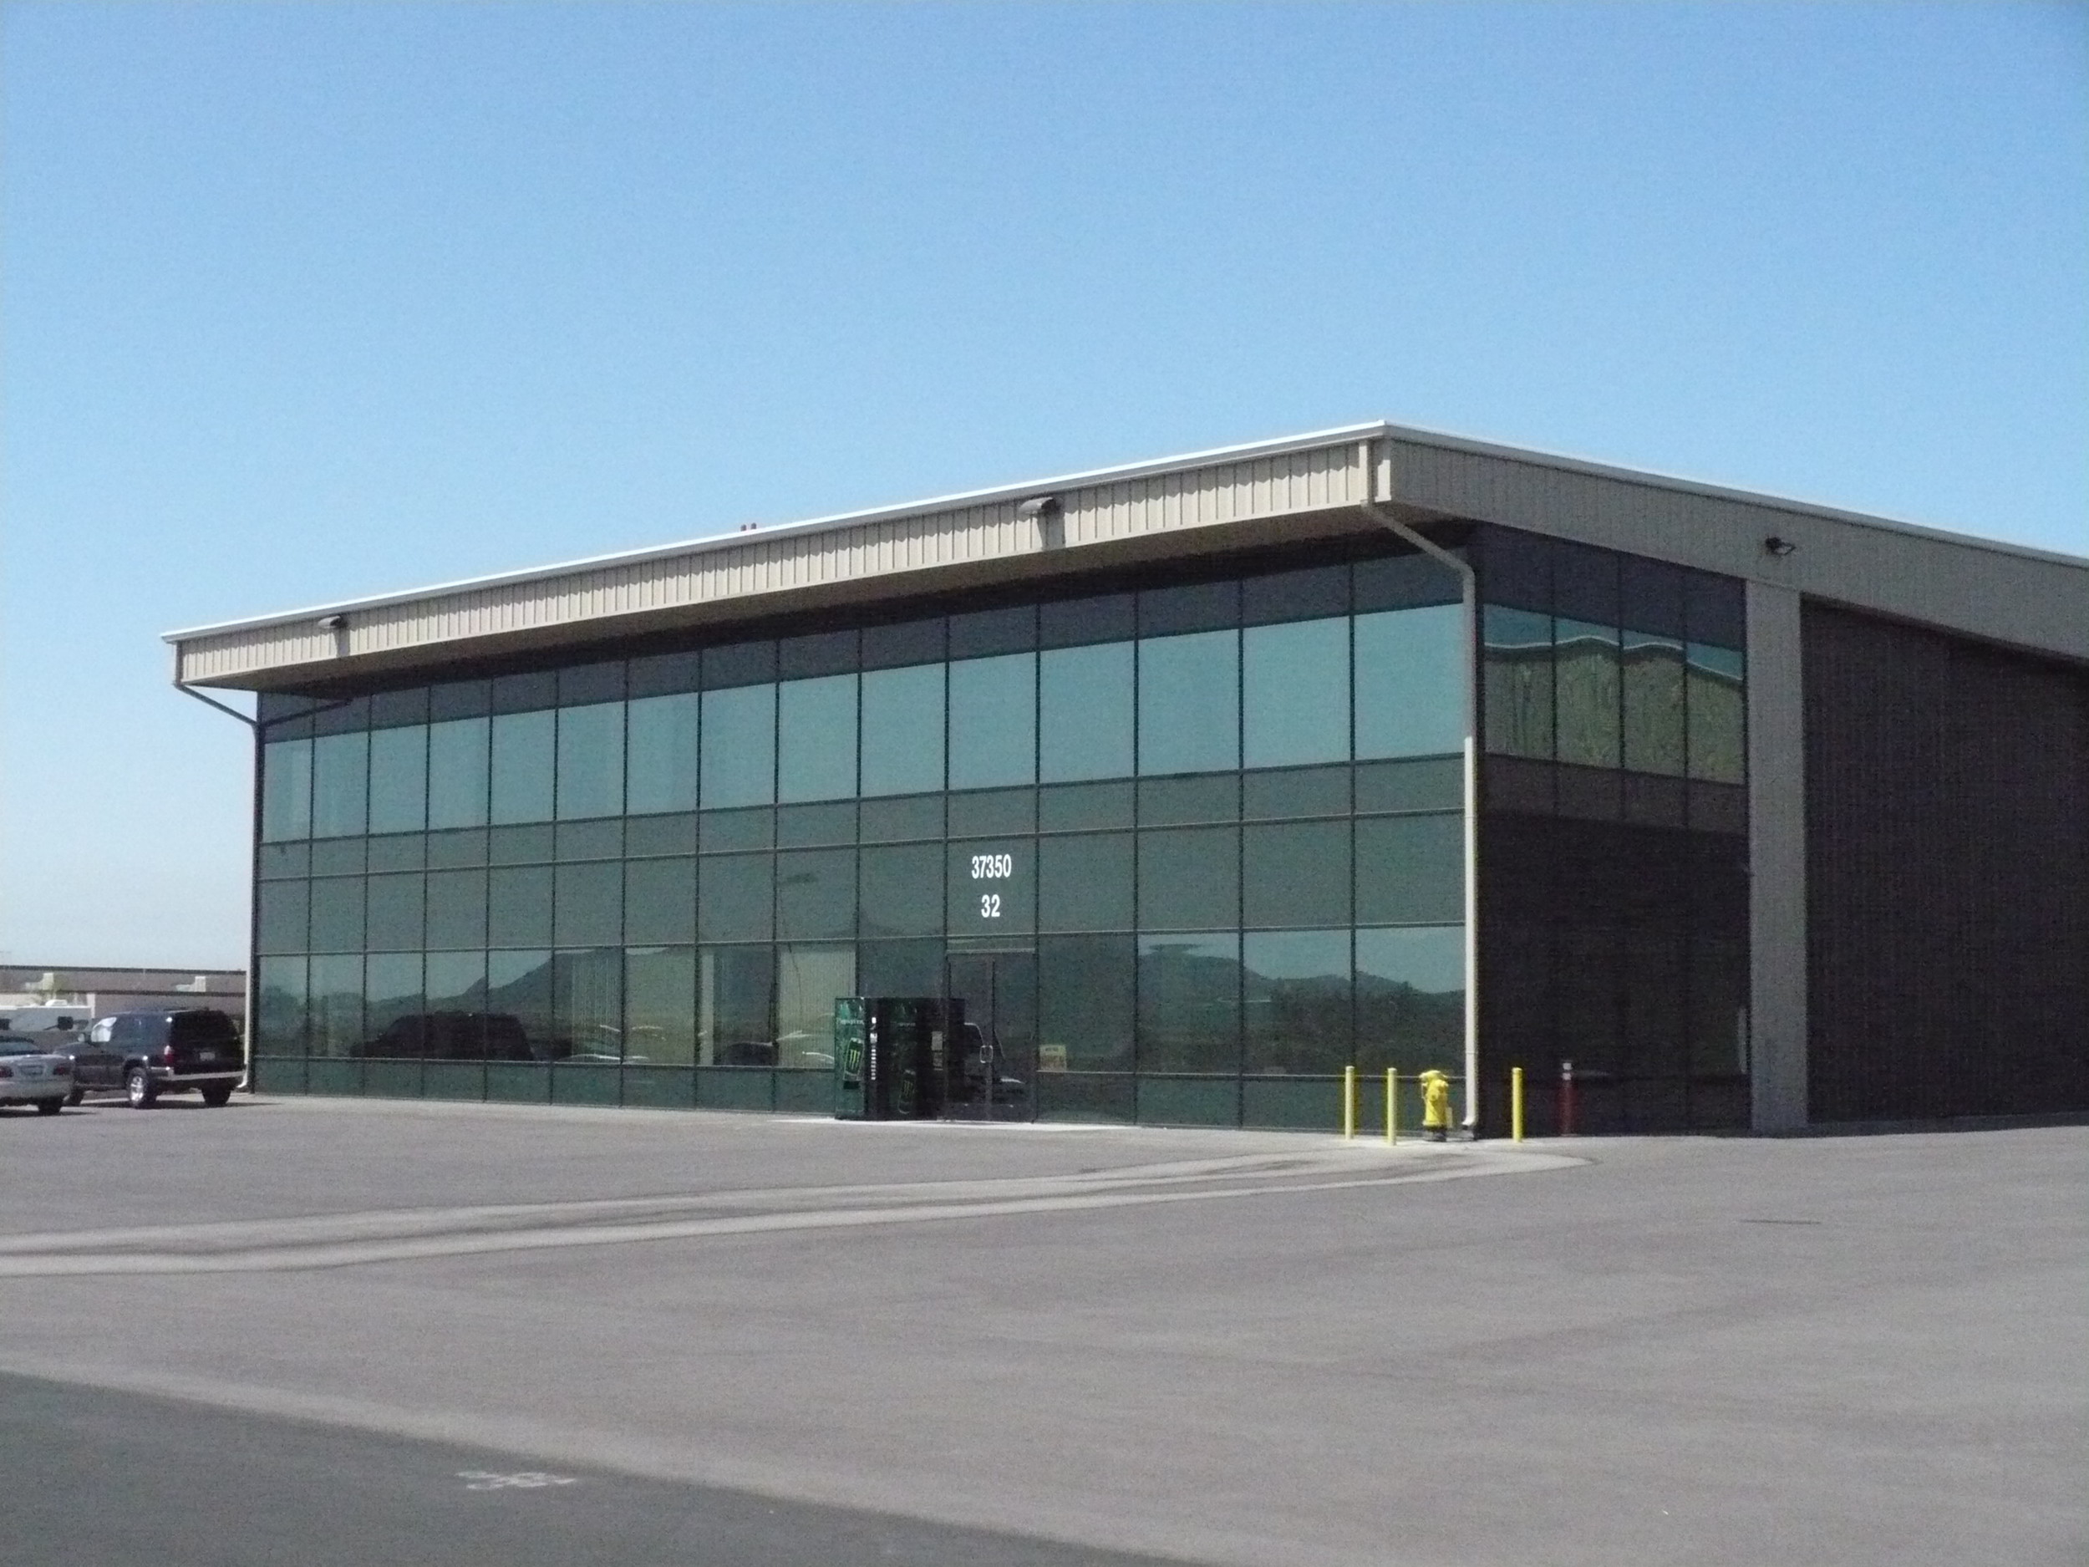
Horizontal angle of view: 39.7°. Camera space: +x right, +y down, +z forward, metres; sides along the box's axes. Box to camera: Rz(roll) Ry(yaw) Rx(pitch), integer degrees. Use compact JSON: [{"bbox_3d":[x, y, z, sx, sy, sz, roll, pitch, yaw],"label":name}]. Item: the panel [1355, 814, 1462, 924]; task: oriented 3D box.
[{"bbox_3d":[4.776,1.107,37.571,1.850,1.385,0.050,-4,-7,43],"label":"panel"}]

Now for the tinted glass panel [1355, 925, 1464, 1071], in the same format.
[{"bbox_3d":[4.722,2.802,37.078,1.786,1.899,0.050,-4,-7,43],"label":"tinted glass panel"}]

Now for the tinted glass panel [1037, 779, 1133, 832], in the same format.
[{"bbox_3d":[0.608,0.346,41.577,1.850,0.654,0.050,-4,-7,43],"label":"tinted glass panel"}]

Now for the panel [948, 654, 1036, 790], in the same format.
[{"bbox_3d":[-0.776,-0.881,42.610,1.824,1.873,0.050,-4,-7,43],"label":"panel"}]

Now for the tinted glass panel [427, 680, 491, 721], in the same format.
[{"bbox_3d":[-10.434,-1.491,51.832,1.824,0.669,0.050,-4,-7,43],"label":"tinted glass panel"}]

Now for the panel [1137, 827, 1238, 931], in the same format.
[{"bbox_3d":[1.995,1.317,40.182,1.850,1.385,0.050,-4,-7,43],"label":"panel"}]

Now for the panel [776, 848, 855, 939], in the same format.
[{"bbox_3d":[-3.566,1.736,45.404,1.850,1.385,0.050,-4,-7,43],"label":"panel"}]

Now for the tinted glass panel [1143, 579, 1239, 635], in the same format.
[{"bbox_3d":[2.017,-2.478,41.188,1.880,0.655,0.050,-4,-7,43],"label":"tinted glass panel"}]

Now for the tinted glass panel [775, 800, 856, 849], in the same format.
[{"bbox_3d":[-3.539,0.657,45.103,1.824,0.641,0.050,-4,-7,43],"label":"tinted glass panel"}]

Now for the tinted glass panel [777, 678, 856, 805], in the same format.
[{"bbox_3d":[-3.660,-0.685,46.412,1.880,1.950,0.050,-4,-7,43],"label":"tinted glass panel"}]

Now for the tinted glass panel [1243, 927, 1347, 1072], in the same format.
[{"bbox_3d":[3.416,2.969,39.393,1.880,1.923,0.050,-4,-7,43],"label":"tinted glass panel"}]

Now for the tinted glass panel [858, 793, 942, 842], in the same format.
[{"bbox_3d":[-2.172,0.555,44.188,1.850,0.654,0.050,-4,-7,43],"label":"tinted glass panel"}]

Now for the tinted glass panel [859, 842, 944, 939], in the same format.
[{"bbox_3d":[-2.176,1.631,44.098,1.850,1.385,0.050,-4,-7,43],"label":"tinted glass panel"}]

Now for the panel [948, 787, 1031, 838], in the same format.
[{"bbox_3d":[-0.829,0.473,43.629,1.880,0.659,0.050,-4,-7,43],"label":"panel"}]

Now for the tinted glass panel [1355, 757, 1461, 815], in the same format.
[{"bbox_3d":[4.844,0.048,38.292,1.880,0.659,0.050,-4,-7,43],"label":"tinted glass panel"}]

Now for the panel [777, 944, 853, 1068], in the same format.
[{"bbox_3d":[-3.546,3.429,44.874,1.824,1.899,0.050,-4,-7,43],"label":"panel"}]

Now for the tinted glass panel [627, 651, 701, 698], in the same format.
[{"bbox_3d":[-6.293,-1.804,47.928,1.824,0.669,0.050,-4,-7,43],"label":"tinted glass panel"}]

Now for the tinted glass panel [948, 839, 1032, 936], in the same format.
[{"bbox_3d":[-0.781,1.520,42.411,1.824,1.360,0.050,-4,-7,43],"label":"tinted glass panel"}]

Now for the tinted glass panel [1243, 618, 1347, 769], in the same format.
[{"bbox_3d":[3.393,-1.206,39.078,1.850,1.920,0.050,-4,-7,43],"label":"tinted glass panel"}]

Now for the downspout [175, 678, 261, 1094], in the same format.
[{"bbox_3d":[-16.374,2.026,56.993,0.117,8.073,1.911,-4,-7,43],"label":"downspout"}]

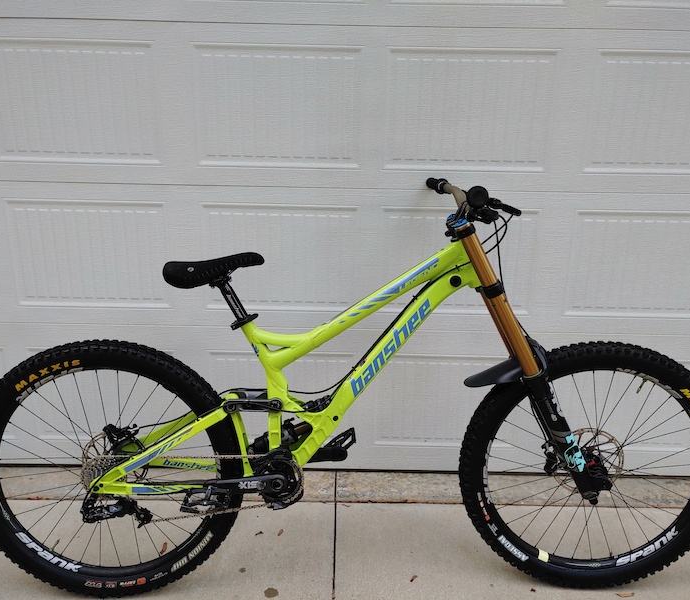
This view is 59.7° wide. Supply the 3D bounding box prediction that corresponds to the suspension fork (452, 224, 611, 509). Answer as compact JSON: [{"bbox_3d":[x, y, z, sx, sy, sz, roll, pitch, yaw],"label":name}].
[{"bbox_3d":[0.473,0.156,1.600,0.145,0.850,0.215,-25,12,7],"label":"suspension fork"}]

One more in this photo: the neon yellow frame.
[{"bbox_3d":[-0.147,0.170,1.578,1.020,0.670,0.175,0,12,-3],"label":"neon yellow frame"}]

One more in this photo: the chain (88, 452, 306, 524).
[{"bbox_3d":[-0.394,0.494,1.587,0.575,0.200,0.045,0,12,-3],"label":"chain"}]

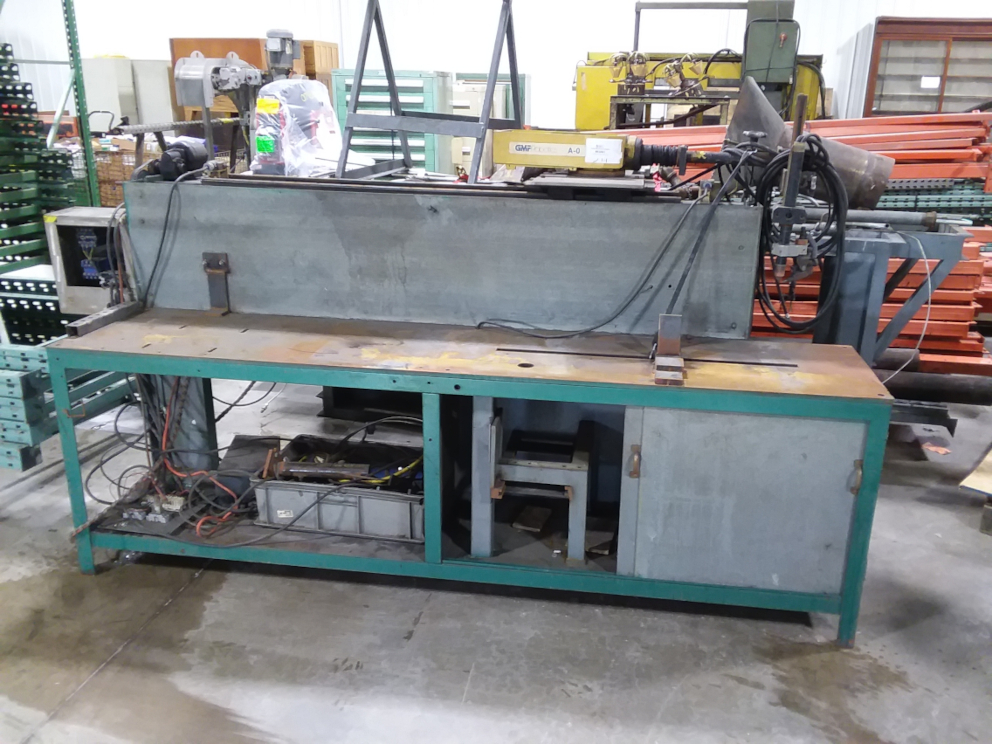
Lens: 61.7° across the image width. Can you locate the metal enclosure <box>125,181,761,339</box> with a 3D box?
[{"bbox_3d":[-0.206,-0.426,2.969,2.159,0.444,0.290,3,18,7],"label":"metal enclosure"}]

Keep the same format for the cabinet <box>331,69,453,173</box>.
[{"bbox_3d":[-0.742,-1.447,6.268,0.703,1.520,0.700,3,18,7],"label":"cabinet"}]

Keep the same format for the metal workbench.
[{"bbox_3d":[-0.117,0.293,2.756,2.468,0.785,0.526,3,18,7],"label":"metal workbench"}]

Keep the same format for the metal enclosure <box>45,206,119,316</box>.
[{"bbox_3d":[-1.447,-0.412,3.107,0.300,0.357,0.220,3,18,7],"label":"metal enclosure"}]

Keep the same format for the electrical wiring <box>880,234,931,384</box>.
[{"bbox_3d":[1.386,-0.215,2.812,0.169,0.482,0.150,3,18,7],"label":"electrical wiring"}]

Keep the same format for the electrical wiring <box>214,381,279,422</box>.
[{"bbox_3d":[-1.013,0.112,3.373,0.260,0.170,0.130,3,18,7],"label":"electrical wiring"}]

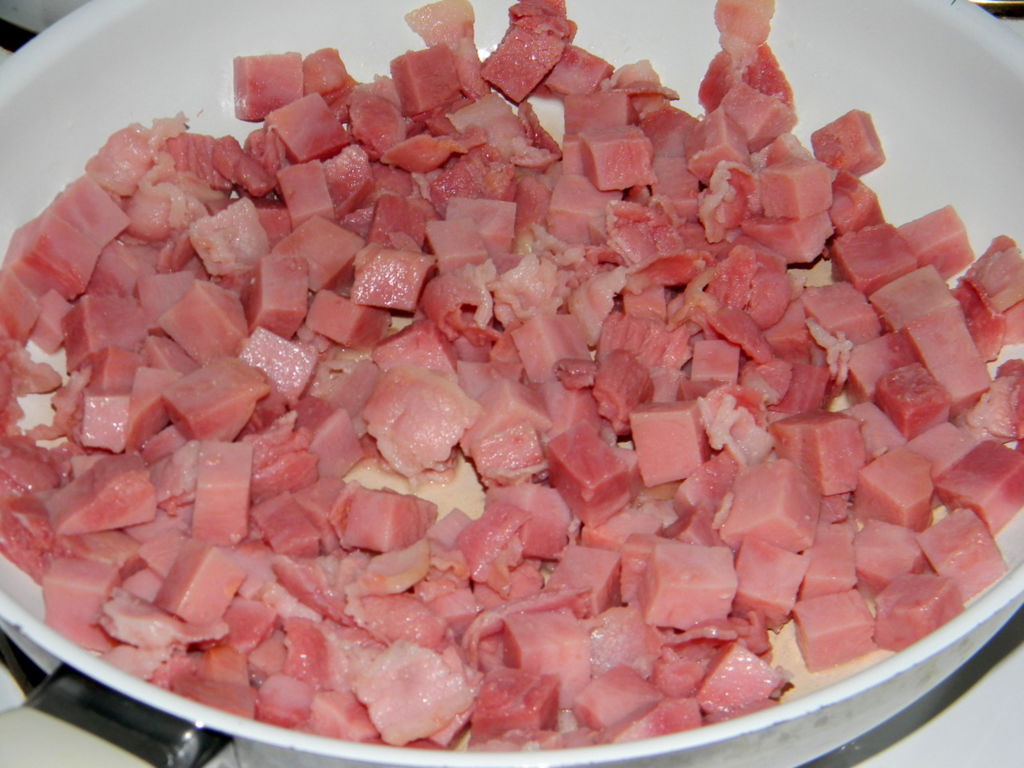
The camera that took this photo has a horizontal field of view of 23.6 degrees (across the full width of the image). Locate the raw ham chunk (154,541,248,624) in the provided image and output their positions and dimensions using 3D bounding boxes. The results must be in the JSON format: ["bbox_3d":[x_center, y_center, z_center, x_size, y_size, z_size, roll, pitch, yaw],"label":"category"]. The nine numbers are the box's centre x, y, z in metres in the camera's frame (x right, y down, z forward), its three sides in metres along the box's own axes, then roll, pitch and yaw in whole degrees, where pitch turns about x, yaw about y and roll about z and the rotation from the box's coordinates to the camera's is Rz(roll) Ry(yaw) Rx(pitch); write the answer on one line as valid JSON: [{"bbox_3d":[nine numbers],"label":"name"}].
[{"bbox_3d":[-0.063,0.041,0.502,0.013,0.009,0.013,8,69,56],"label":"raw ham chunk"}]

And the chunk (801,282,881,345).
[{"bbox_3d":[0.076,-0.015,0.564,0.013,0.010,0.014,-21,44,-10],"label":"chunk"}]

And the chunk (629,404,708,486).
[{"bbox_3d":[0.035,0.012,0.538,0.013,0.015,0.014,-8,8,11],"label":"chunk"}]

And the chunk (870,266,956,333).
[{"bbox_3d":[0.093,-0.015,0.558,0.016,0.013,0.015,-25,42,-3],"label":"chunk"}]

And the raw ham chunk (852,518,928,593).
[{"bbox_3d":[0.078,0.037,0.511,0.013,0.010,0.013,3,28,3],"label":"raw ham chunk"}]

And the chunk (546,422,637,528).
[{"bbox_3d":[0.017,0.019,0.532,0.010,0.013,0.016,-30,54,-20],"label":"chunk"}]

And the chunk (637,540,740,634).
[{"bbox_3d":[0.036,0.041,0.502,0.016,0.014,0.011,-1,52,-11],"label":"chunk"}]

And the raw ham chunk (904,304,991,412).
[{"bbox_3d":[0.095,-0.004,0.535,0.009,0.012,0.019,-23,72,-3],"label":"raw ham chunk"}]

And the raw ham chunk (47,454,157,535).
[{"bbox_3d":[-0.089,0.024,0.530,0.021,0.010,0.009,-18,36,-20],"label":"raw ham chunk"}]

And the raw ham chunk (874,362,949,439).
[{"bbox_3d":[0.088,0.004,0.543,0.010,0.008,0.013,-18,44,-15],"label":"raw ham chunk"}]

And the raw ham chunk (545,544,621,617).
[{"bbox_3d":[0.015,0.044,0.510,0.011,0.013,0.015,5,31,17],"label":"raw ham chunk"}]

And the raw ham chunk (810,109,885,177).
[{"bbox_3d":[0.082,-0.058,0.596,0.012,0.011,0.012,-27,72,32],"label":"raw ham chunk"}]

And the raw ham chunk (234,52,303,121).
[{"bbox_3d":[-0.062,-0.075,0.623,0.014,0.016,0.015,-5,8,-17],"label":"raw ham chunk"}]

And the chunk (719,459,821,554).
[{"bbox_3d":[0.055,0.027,0.516,0.013,0.014,0.015,-14,45,34],"label":"chunk"}]

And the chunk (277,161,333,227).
[{"bbox_3d":[-0.050,-0.045,0.600,0.011,0.014,0.012,-16,75,-6],"label":"chunk"}]

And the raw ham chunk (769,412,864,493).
[{"bbox_3d":[0.066,0.015,0.532,0.013,0.015,0.014,7,12,44],"label":"raw ham chunk"}]

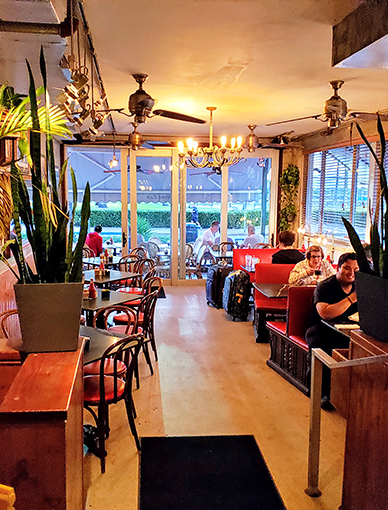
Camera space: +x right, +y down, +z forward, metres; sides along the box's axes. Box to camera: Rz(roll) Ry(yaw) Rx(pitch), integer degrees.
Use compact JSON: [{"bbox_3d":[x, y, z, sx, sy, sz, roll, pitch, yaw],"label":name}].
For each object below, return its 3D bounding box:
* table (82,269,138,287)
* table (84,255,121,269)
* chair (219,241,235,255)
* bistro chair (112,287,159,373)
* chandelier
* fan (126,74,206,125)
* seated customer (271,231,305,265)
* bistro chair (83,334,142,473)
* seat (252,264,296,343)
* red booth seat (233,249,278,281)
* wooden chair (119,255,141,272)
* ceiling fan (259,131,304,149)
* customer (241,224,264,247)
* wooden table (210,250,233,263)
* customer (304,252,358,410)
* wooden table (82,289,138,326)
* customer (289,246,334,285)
[{"bbox_3d":[-1.208,0.641,6.603,0.770,0.750,0.770,6,9,34],"label":"table"},{"bbox_3d":[-1.441,0.466,8.552,0.770,0.760,0.770,6,9,38],"label":"table"},{"bbox_3d":[0.597,0.217,9.555,0.420,0.880,0.500,0,7,-6],"label":"chair"},{"bbox_3d":[-0.655,0.822,5.303,0.520,0.880,0.430,4,8,24],"label":"bistro chair"},{"bbox_3d":[0.218,-1.516,6.610,0.900,0.780,0.900,1,7,0],"label":"chandelier"},{"bbox_3d":[-0.477,-1.392,4.582,1.340,0.414,1.340,-6,10,-44],"label":"fan"},{"bbox_3d":[1.339,0.344,7.458,0.500,1.360,0.720,0,7,-7],"label":"seated customer"},{"bbox_3d":[-0.642,0.970,3.595,0.490,0.880,0.420,6,9,35],"label":"bistro chair"},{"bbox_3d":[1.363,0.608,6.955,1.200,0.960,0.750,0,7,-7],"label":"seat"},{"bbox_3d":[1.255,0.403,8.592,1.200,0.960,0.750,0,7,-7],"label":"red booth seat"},{"bbox_3d":[-1.136,0.444,8.343,0.420,0.880,0.500,-6,10,-44],"label":"wooden chair"},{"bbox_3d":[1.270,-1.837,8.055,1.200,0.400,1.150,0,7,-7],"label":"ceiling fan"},{"bbox_3d":[1.255,-0.056,11.527,0.750,1.260,0.520,2,7,10],"label":"customer"},{"bbox_3d":[0.845,0.372,9.603,1.000,0.760,0.780,0,7,-7],"label":"wooden table"},{"bbox_3d":[1.382,0.648,4.720,0.550,1.280,0.780,-1,8,-14],"label":"customer"},{"bbox_3d":[-1.095,0.846,5.615,0.760,0.750,0.760,5,8,31],"label":"wooden table"},{"bbox_3d":[1.528,0.500,6.725,0.580,1.260,0.720,1,7,0],"label":"customer"}]

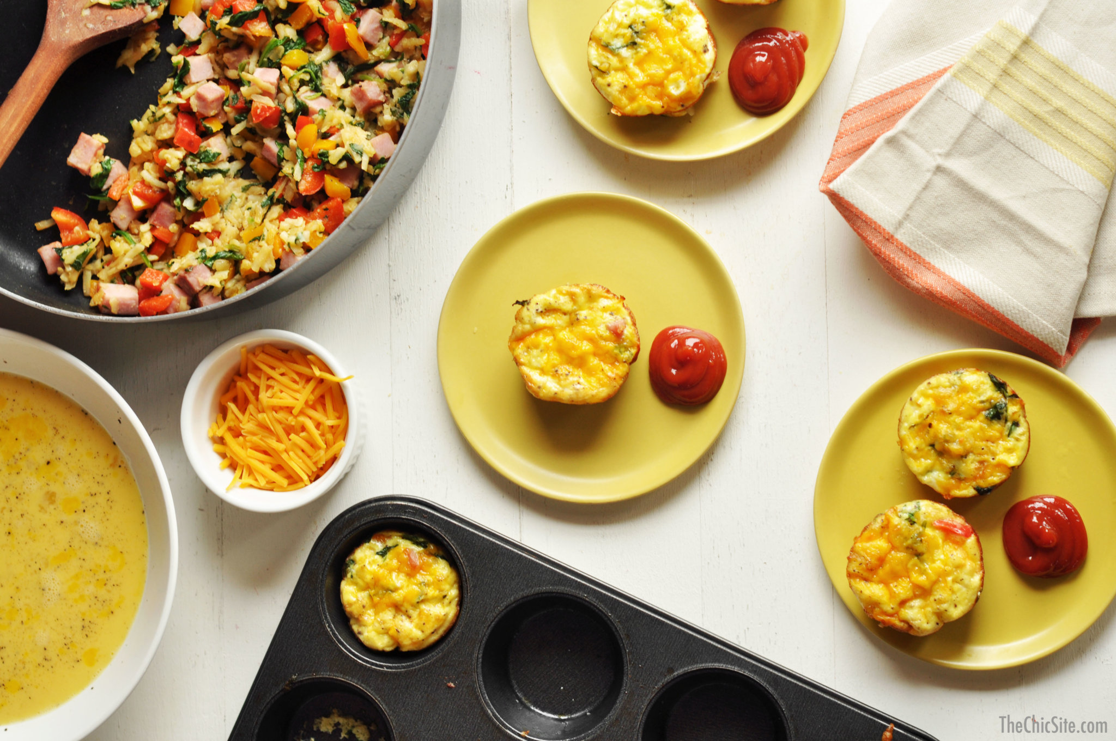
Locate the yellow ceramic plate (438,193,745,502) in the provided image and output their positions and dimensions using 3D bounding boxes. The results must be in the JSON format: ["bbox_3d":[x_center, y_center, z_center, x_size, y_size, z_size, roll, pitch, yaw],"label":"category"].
[{"bbox_3d":[0.017,-0.011,1.136,0.152,0.017,0.152,0,87,8],"label":"yellow ceramic plate"}]

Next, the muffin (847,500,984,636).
[{"bbox_3d":[0.169,0.093,1.097,0.062,0.033,0.062,0,87,8],"label":"muffin"}]

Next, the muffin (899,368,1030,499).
[{"bbox_3d":[0.192,0.030,1.097,0.060,0.033,0.060,0,87,8],"label":"muffin"}]

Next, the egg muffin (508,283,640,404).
[{"bbox_3d":[0.009,-0.013,1.123,0.060,0.033,0.058,0,87,8],"label":"egg muffin"}]

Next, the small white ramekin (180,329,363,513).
[{"bbox_3d":[-0.137,0.025,1.143,0.088,0.042,0.088,0,87,8],"label":"small white ramekin"}]

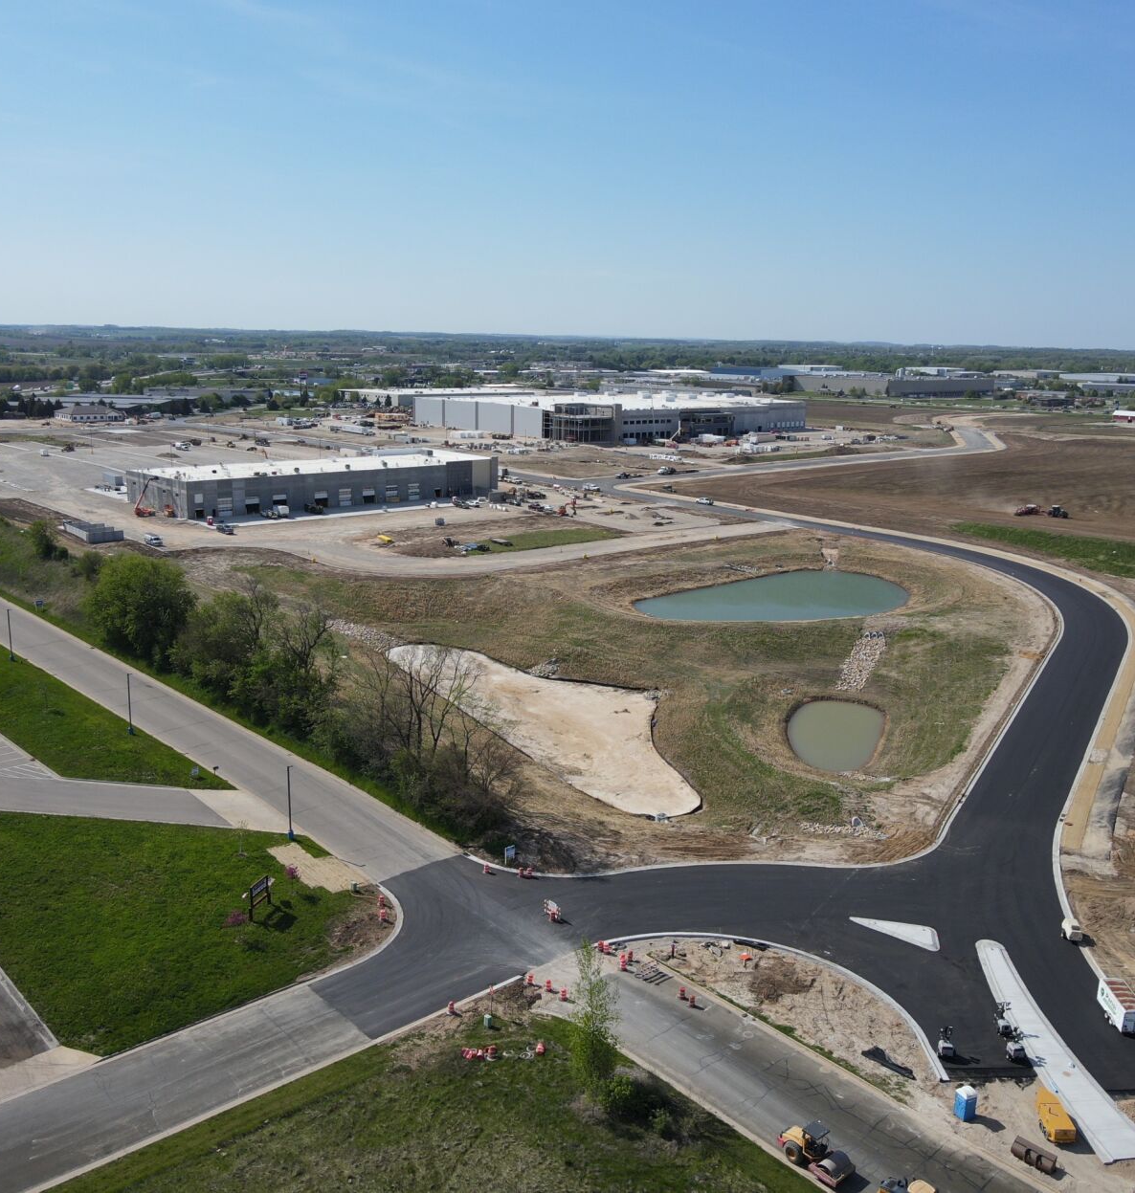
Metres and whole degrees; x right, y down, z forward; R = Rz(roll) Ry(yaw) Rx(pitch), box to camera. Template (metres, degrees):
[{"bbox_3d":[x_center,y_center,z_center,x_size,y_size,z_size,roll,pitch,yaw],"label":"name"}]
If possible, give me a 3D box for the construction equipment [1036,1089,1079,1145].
[{"bbox_3d":[36.817,39.702,83.758,1.650,1.700,4.500,1,13,1],"label":"construction equipment"}]

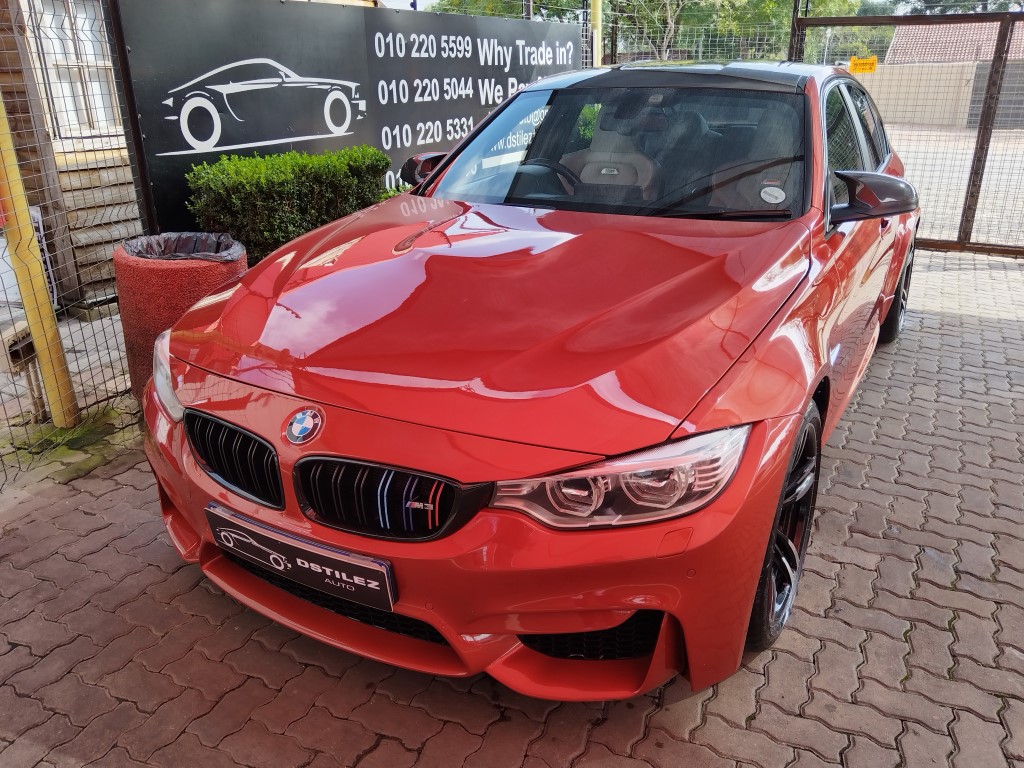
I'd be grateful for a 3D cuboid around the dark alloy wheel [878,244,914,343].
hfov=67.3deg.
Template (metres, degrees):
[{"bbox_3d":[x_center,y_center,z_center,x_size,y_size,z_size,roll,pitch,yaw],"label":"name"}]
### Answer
[{"bbox_3d":[2.007,-0.571,4.252,0.275,0.670,0.670,11,25,28],"label":"dark alloy wheel"}]

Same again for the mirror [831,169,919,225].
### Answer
[{"bbox_3d":[1.155,-0.585,2.443,0.250,0.165,0.180,11,25,28],"label":"mirror"}]

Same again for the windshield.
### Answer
[{"bbox_3d":[0.382,-0.864,2.814,1.420,0.130,0.740,11,59,28],"label":"windshield"}]

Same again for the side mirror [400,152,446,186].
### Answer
[{"bbox_3d":[-0.397,-0.891,3.267,0.250,0.165,0.180,11,25,28],"label":"side mirror"}]

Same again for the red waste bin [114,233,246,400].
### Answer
[{"bbox_3d":[-1.408,-0.253,3.414,0.580,0.740,0.580,11,25,28],"label":"red waste bin"}]

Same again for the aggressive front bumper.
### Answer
[{"bbox_3d":[-0.328,0.267,1.898,1.830,0.610,0.620,11,25,28],"label":"aggressive front bumper"}]

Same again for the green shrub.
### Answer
[{"bbox_3d":[-1.152,-0.853,4.366,0.500,0.900,1.330,7,23,19],"label":"green shrub"}]

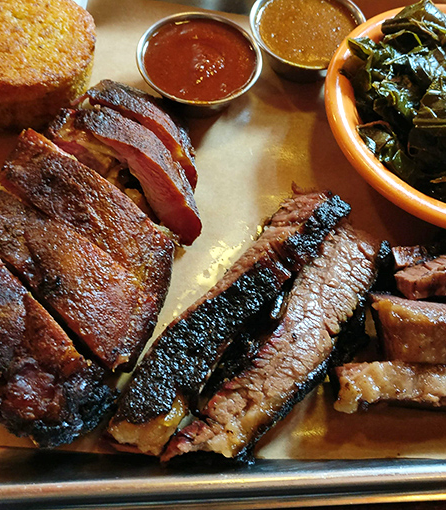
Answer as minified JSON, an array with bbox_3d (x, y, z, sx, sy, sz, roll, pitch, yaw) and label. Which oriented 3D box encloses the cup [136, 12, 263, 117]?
[{"bbox_3d":[-0.013,-0.098,0.298,0.065,0.025,0.065,1,64,-3],"label":"cup"}]

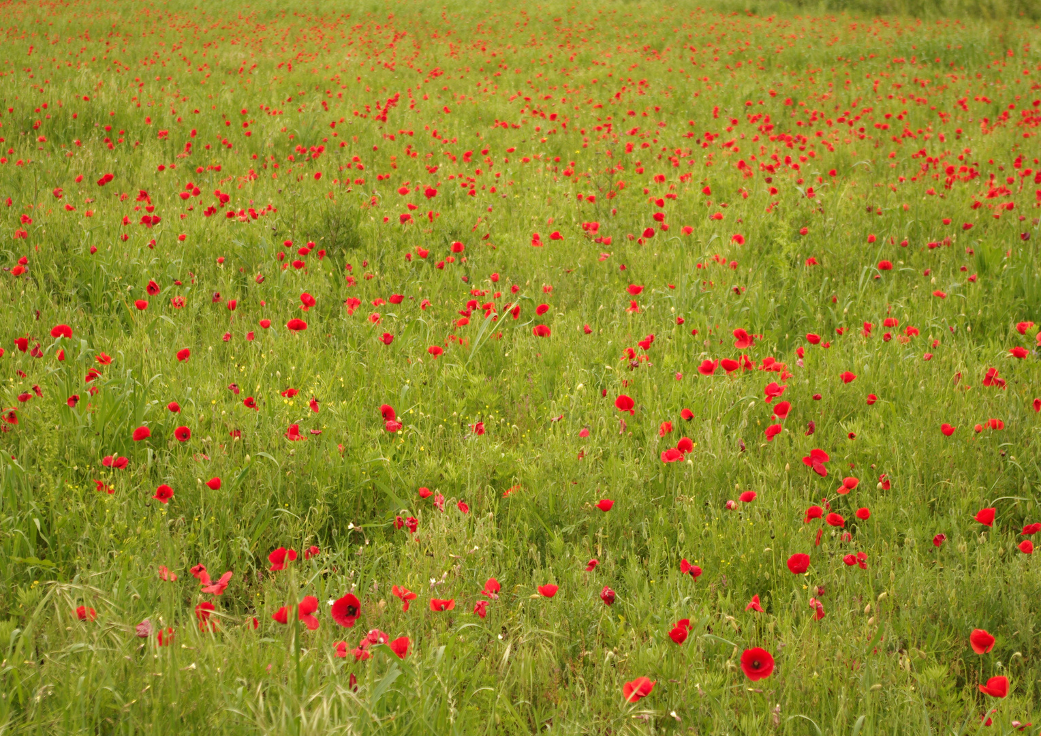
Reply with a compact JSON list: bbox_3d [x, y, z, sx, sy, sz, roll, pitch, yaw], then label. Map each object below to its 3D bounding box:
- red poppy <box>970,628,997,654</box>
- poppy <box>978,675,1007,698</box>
[{"bbox_3d":[0.899,0.530,4.900,0.051,0.048,0.050,2,10,11],"label":"red poppy"},{"bbox_3d":[0.843,0.568,4.497,0.049,0.033,0.044,6,13,30],"label":"poppy"}]

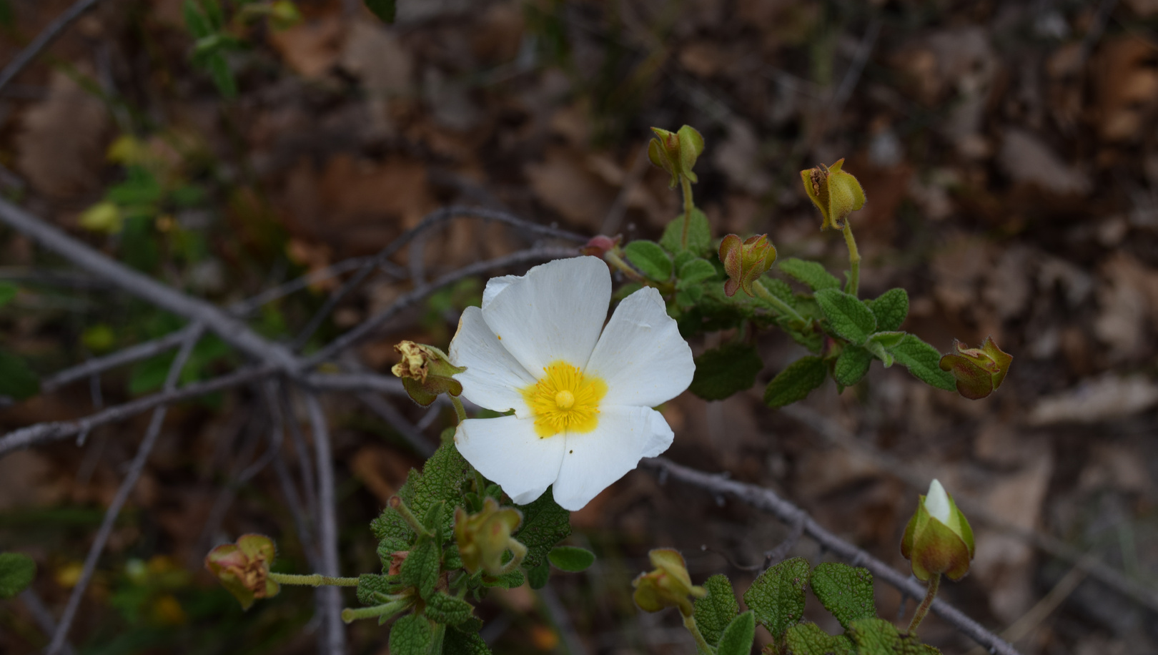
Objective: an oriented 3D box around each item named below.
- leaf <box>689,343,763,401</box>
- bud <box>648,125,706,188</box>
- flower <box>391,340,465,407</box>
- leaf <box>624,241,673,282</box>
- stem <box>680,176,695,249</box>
[{"bbox_3d":[0.037,0.010,0.385,0.022,0.005,0.012,-30,67,-21],"label":"leaf"},{"bbox_3d":[0.020,-0.035,0.314,0.011,0.013,0.011,0,12,0],"label":"bud"},{"bbox_3d":[-0.030,0.009,0.308,0.012,0.013,0.013,0,69,54],"label":"flower"},{"bbox_3d":[0.015,-0.015,0.335,0.012,0.004,0.008,24,65,19],"label":"leaf"},{"bbox_3d":[0.022,-0.023,0.314,0.002,0.015,0.002,1,8,0],"label":"stem"}]

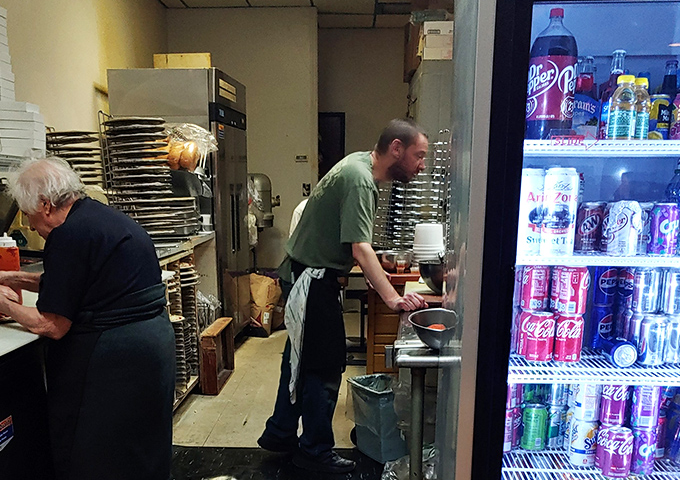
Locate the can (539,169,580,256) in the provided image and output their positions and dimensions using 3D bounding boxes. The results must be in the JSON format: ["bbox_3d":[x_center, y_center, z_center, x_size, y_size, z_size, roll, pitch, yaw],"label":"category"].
[{"bbox_3d":[0.522,-0.064,1.165,0.073,0.196,0.073,1,7,2],"label":"can"}]

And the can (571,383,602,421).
[{"bbox_3d":[0.694,0.450,1.373,0.066,0.122,0.066,1,9,3],"label":"can"}]

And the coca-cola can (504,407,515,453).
[{"bbox_3d":[0.460,0.541,1.406,0.066,0.122,0.066,0,10,0],"label":"coca-cola can"}]

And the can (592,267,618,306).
[{"bbox_3d":[0.749,0.124,1.364,0.066,0.122,0.066,1,9,3],"label":"can"}]

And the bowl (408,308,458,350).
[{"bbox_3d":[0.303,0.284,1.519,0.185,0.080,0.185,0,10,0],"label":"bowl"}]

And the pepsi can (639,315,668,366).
[{"bbox_3d":[0.826,0.260,1.292,0.066,0.122,0.066,0,11,2],"label":"pepsi can"}]

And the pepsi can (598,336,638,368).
[{"bbox_3d":[0.736,0.285,1.295,0.066,0.066,0.122,2,8,15],"label":"pepsi can"}]

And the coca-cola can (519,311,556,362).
[{"bbox_3d":[0.534,0.257,1.310,0.066,0.122,0.066,0,10,0],"label":"coca-cola can"}]

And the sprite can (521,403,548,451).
[{"bbox_3d":[0.561,0.539,1.419,0.066,0.122,0.066,0,11,2],"label":"sprite can"}]

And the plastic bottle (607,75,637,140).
[{"bbox_3d":[0.685,-0.313,1.183,0.057,0.153,0.057,1,9,3],"label":"plastic bottle"}]

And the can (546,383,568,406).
[{"bbox_3d":[0.648,0.417,1.425,0.066,0.122,0.066,0,10,0],"label":"can"}]

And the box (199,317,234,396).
[{"bbox_3d":[-0.773,0.735,3.137,0.095,0.372,0.355,1,9,3],"label":"box"}]

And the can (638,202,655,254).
[{"bbox_3d":[0.767,-0.033,1.257,0.066,0.122,0.066,1,9,3],"label":"can"}]

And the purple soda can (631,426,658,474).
[{"bbox_3d":[0.807,0.553,1.314,0.066,0.122,0.066,1,7,2],"label":"purple soda can"}]

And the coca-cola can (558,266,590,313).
[{"bbox_3d":[0.614,0.133,1.295,0.066,0.122,0.066,1,7,2],"label":"coca-cola can"}]

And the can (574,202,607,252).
[{"bbox_3d":[0.622,-0.034,1.222,0.066,0.122,0.066,1,7,2],"label":"can"}]

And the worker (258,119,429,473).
[{"bbox_3d":[-0.003,0.287,2.293,0.800,1.660,0.520,-1,11,-5],"label":"worker"}]

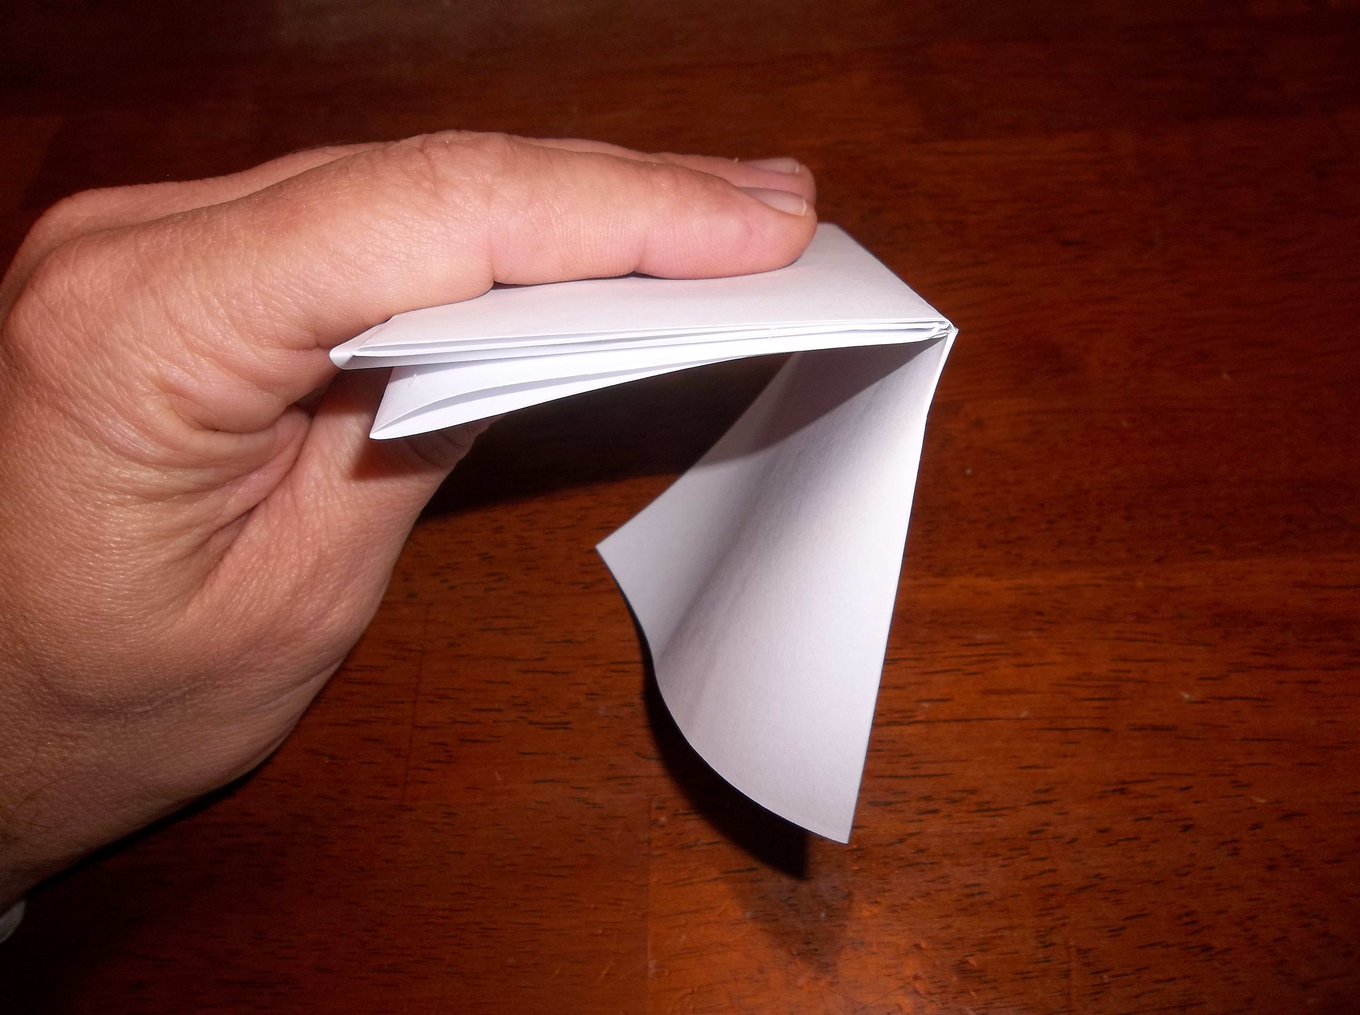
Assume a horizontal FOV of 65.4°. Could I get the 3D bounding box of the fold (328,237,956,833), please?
[{"bbox_3d":[-0.005,-0.001,0.186,0.079,0.080,0.086,-3,24,-1],"label":"fold"}]

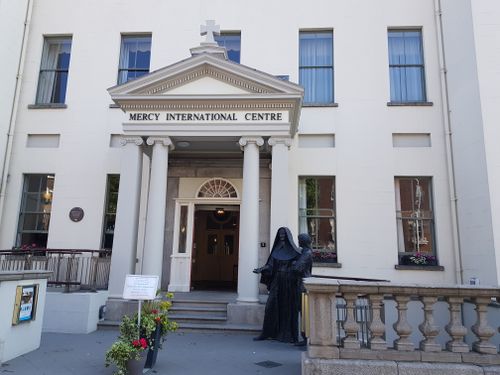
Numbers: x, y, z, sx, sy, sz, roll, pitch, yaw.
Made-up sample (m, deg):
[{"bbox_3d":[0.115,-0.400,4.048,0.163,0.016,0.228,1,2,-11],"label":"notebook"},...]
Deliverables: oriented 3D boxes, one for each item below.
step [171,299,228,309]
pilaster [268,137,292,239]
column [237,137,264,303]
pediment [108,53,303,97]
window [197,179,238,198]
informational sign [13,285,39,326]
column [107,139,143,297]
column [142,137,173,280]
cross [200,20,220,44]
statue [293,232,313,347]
[{"bbox_3d":[-1.058,2.552,8.206,1.311,0.155,0.338,1,-11,4],"label":"step"},{"bbox_3d":[0.656,0.677,8.243,0.543,3.617,0.479,1,-11,4],"label":"pilaster"},{"bbox_3d":[0.022,0.673,8.297,0.564,3.617,0.508,1,-11,4],"label":"column"},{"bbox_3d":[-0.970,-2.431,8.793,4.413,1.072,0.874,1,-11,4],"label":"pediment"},{"bbox_3d":[-0.892,0.023,10.520,1.184,0.578,0.113,1,-11,4],"label":"window"},{"bbox_3d":[-3.174,1.663,5.357,0.078,0.536,0.451,1,-11,0],"label":"informational sign"},{"bbox_3d":[-2.712,0.642,8.457,0.543,3.617,0.479,1,-11,4],"label":"column"},{"bbox_3d":[-2.075,0.651,8.431,0.564,3.617,0.508,1,-11,4],"label":"column"},{"bbox_3d":[-0.940,-3.723,9.053,0.472,0.649,0.155,1,-11,4],"label":"cross"},{"bbox_3d":[0.918,1.745,6.513,0.451,1.861,0.493,-2,-11,15],"label":"statue"}]

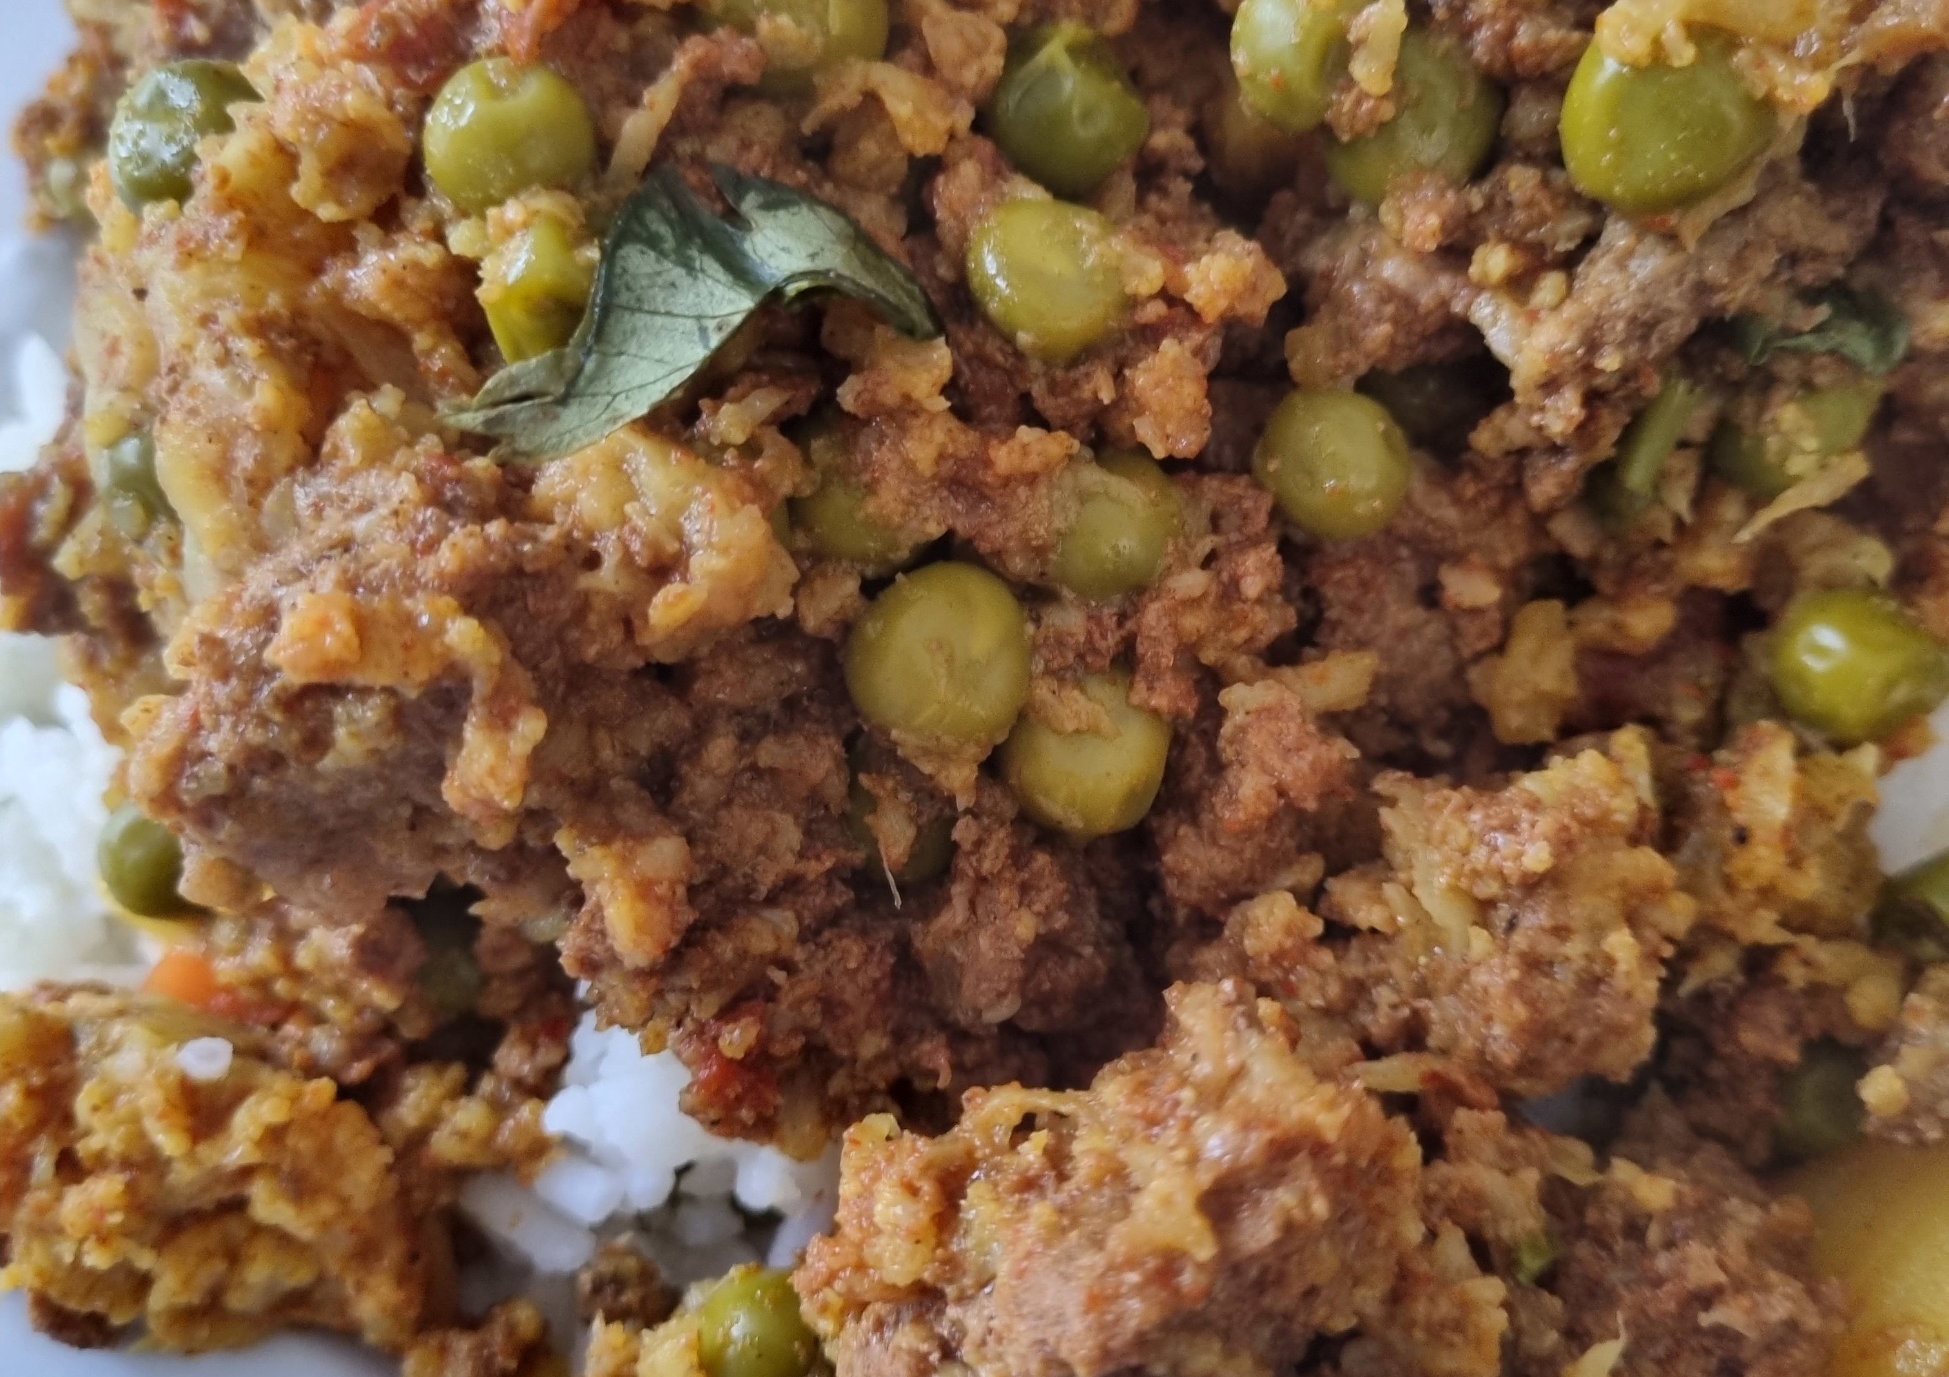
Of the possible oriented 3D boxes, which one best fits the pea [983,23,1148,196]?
[{"bbox_3d":[0.005,-0.030,0.102,0.009,0.009,0.009,-3,62,0],"label":"pea"}]

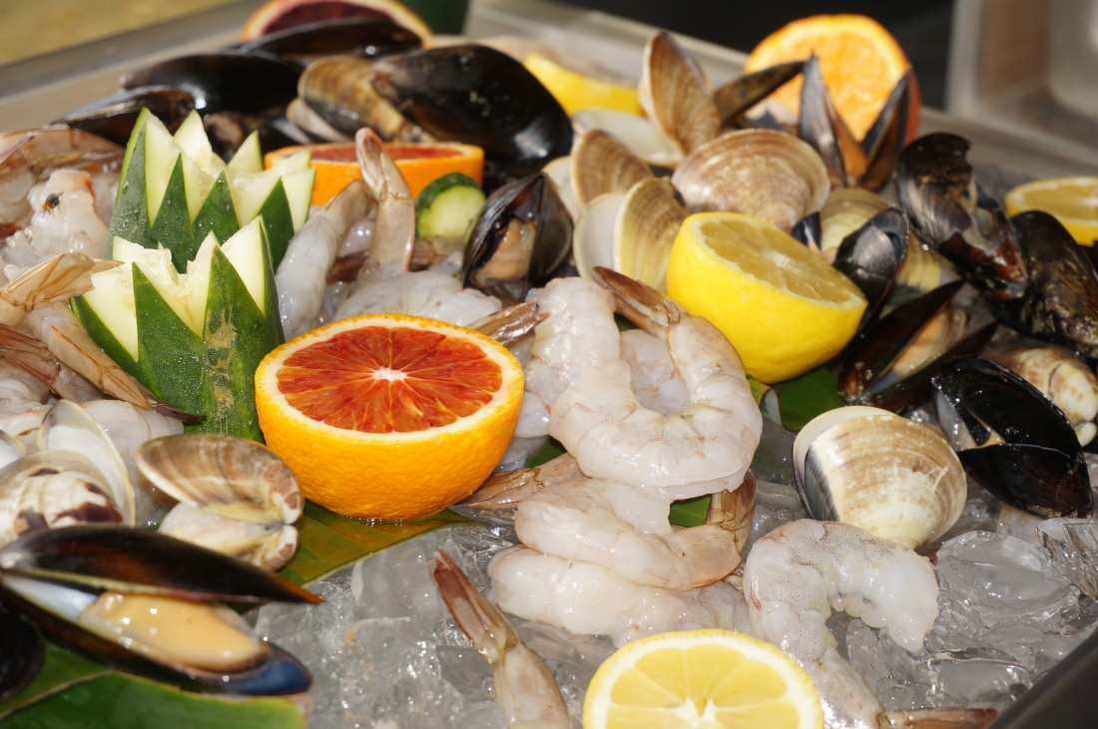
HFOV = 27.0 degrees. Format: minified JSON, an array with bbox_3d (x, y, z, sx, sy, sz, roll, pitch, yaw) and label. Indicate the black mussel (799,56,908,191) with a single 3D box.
[{"bbox_3d":[0.108,-0.084,0.810,0.042,0.040,0.062,2,25,2],"label":"black mussel"}]

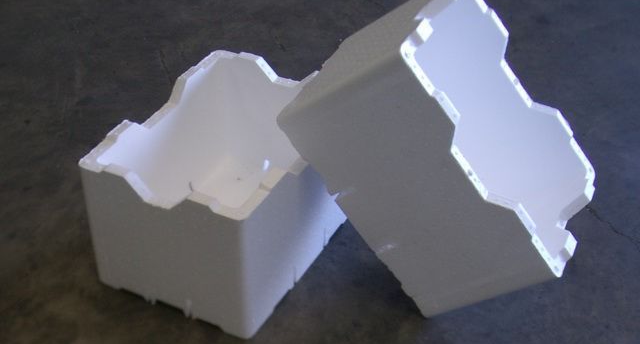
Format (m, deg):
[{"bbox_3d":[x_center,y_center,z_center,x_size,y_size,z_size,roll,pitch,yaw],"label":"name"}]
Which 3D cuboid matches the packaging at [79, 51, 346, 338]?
[{"bbox_3d":[-0.178,0.023,1.837,0.351,0.304,0.482,17,39,21],"label":"packaging"}]

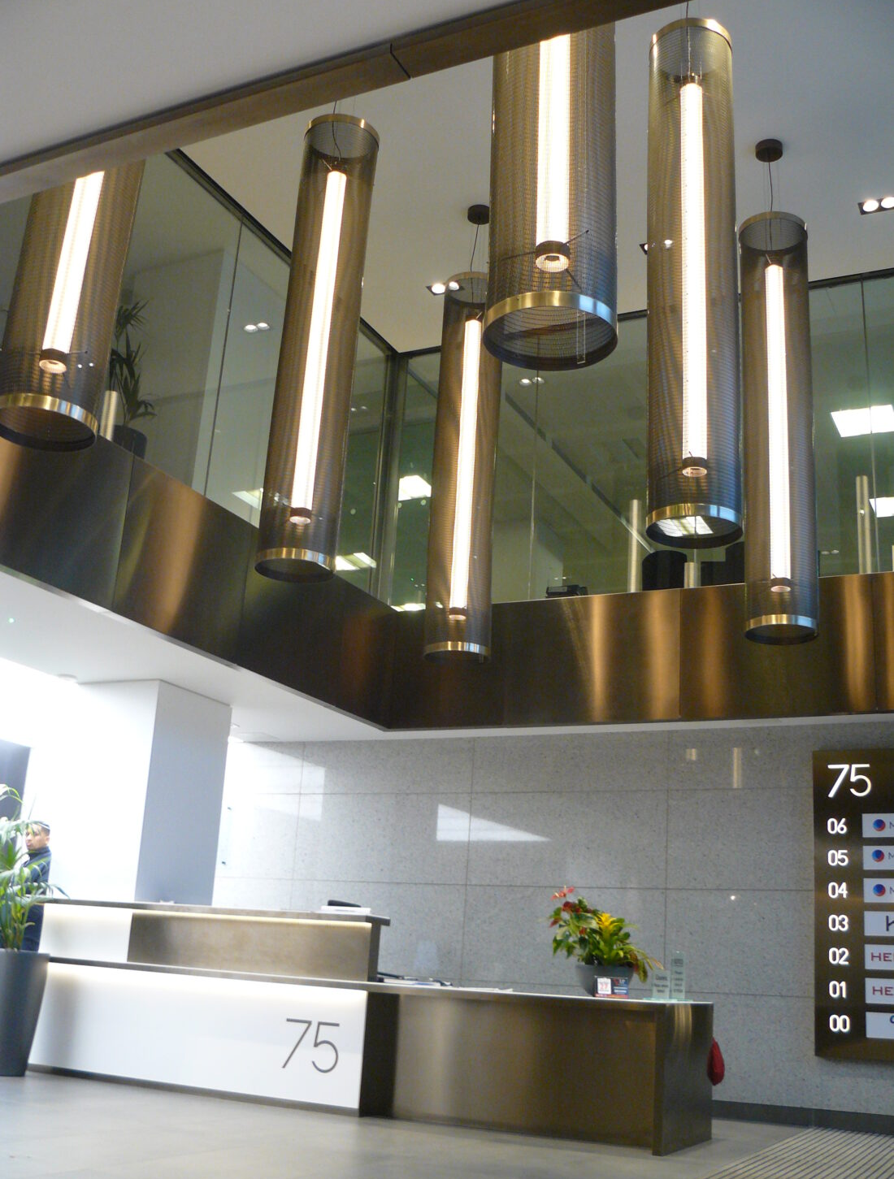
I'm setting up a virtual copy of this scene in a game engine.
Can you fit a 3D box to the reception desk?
[{"bbox_3d":[-0.647,2.483,7.307,4.291,1.112,0.991,-5,-20,25],"label":"reception desk"}]

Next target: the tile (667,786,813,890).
[{"bbox_3d":[2.204,1.670,8.293,1.530,0.691,0.030,-5,-20,26],"label":"tile"}]

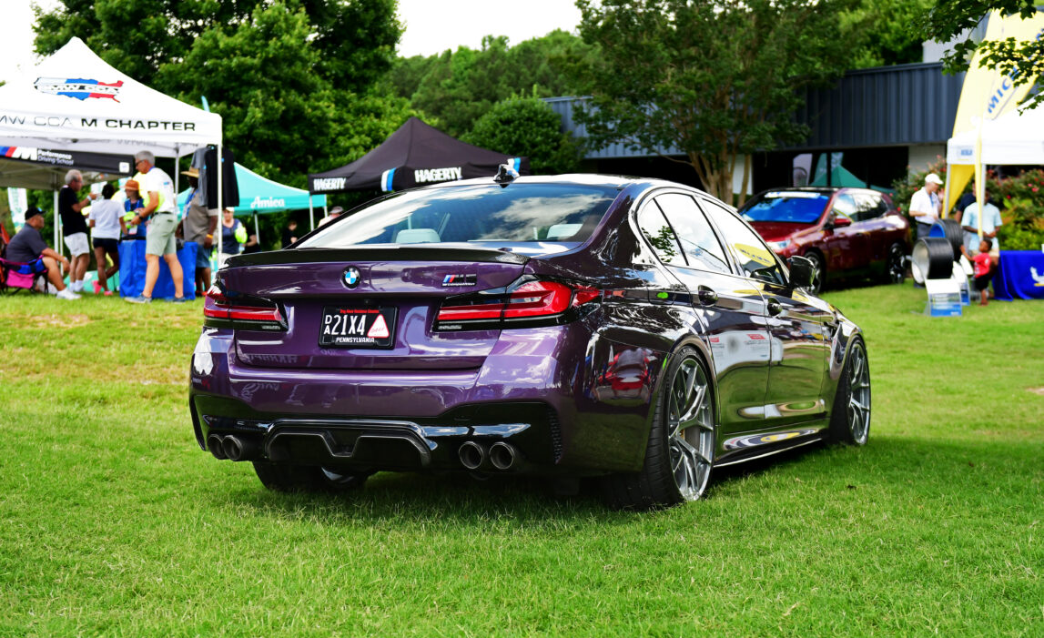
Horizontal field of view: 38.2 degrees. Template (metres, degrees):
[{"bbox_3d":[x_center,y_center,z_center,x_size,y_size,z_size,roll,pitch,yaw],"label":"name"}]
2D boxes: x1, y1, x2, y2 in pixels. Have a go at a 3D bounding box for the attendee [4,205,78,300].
[{"bbox_3d":[-6.032,-0.826,19.000,1.000,1.170,0.600,1,3,12],"label":"attendee"}]

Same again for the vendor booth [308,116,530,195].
[{"bbox_3d":[-2.108,-2.316,29.600,3.050,3.300,3.050,-3,4,-44],"label":"vendor booth"}]

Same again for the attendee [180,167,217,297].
[{"bbox_3d":[-4.405,-1.188,20.500,0.500,1.740,0.600,-2,3,-29],"label":"attendee"}]

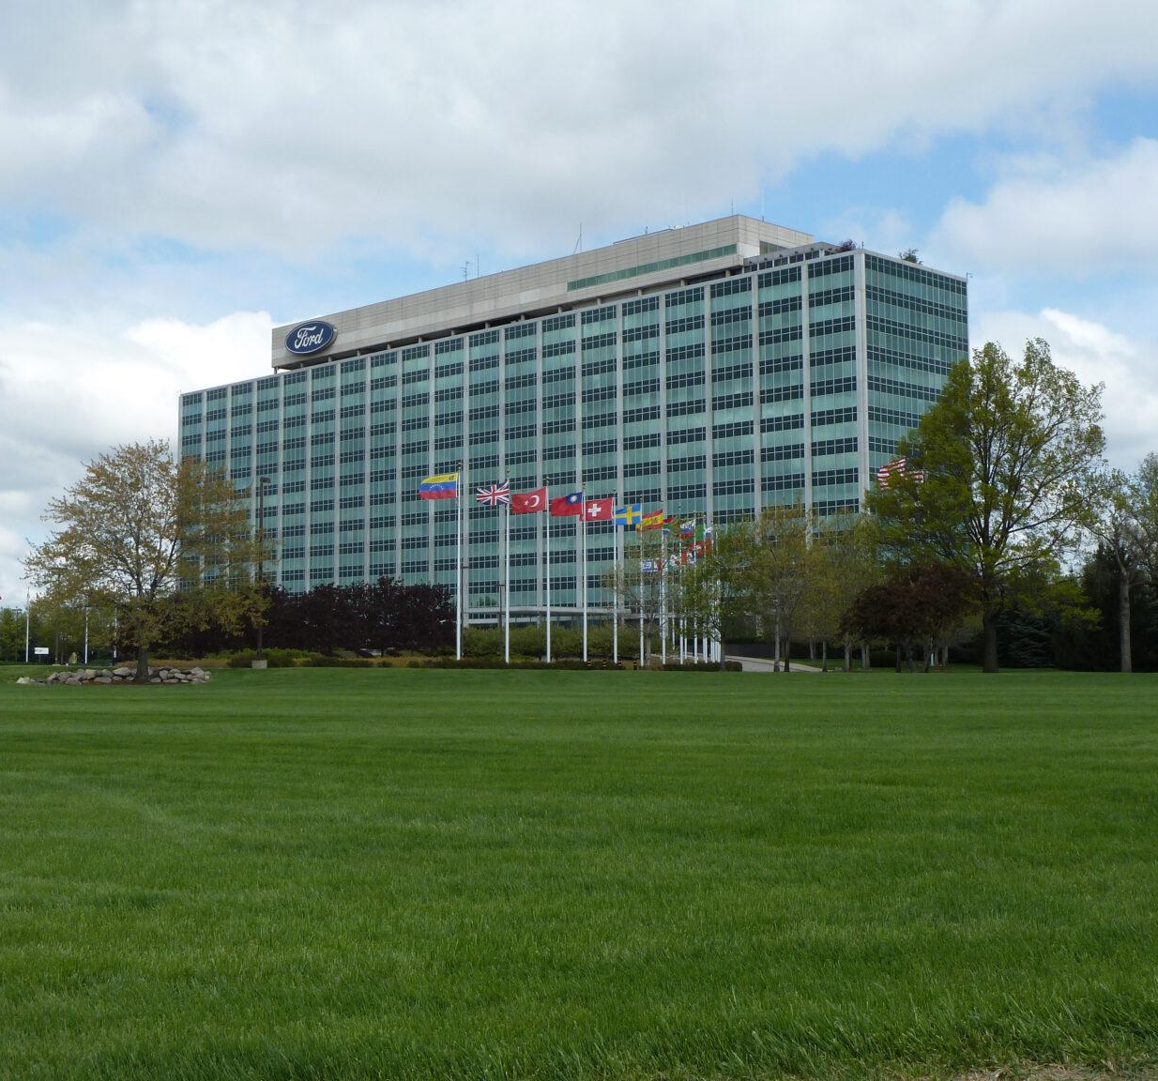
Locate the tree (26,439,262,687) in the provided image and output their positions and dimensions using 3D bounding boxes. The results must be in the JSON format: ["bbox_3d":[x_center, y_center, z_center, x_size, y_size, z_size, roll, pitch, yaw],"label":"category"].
[{"bbox_3d":[-16.941,0.769,65.000,9.400,9.400,9.400,0,-4,0],"label":"tree"}]

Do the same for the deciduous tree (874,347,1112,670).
[{"bbox_3d":[20.832,-1.753,85.000,12.200,17.000,12.200,0,-4,0],"label":"deciduous tree"}]

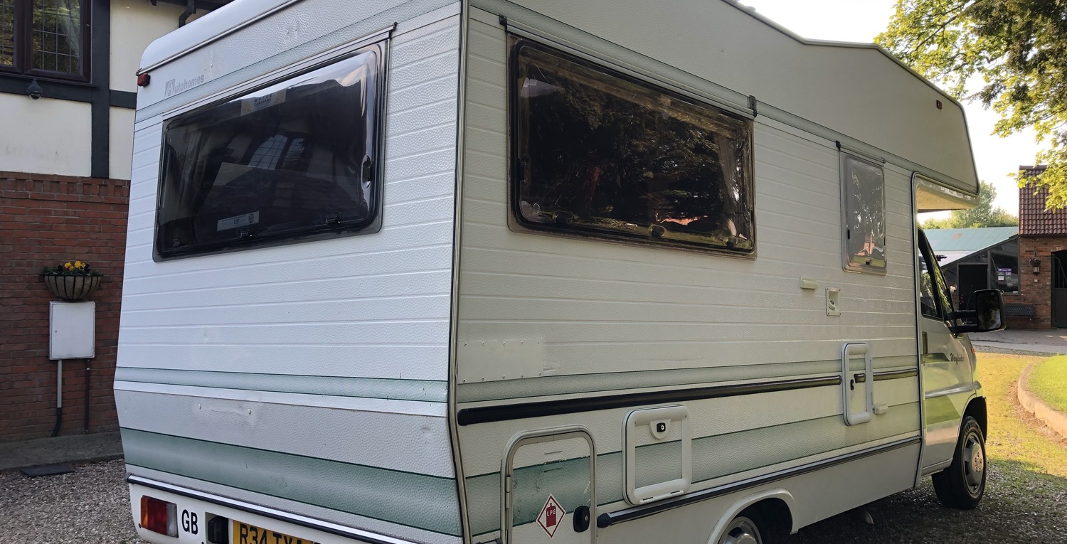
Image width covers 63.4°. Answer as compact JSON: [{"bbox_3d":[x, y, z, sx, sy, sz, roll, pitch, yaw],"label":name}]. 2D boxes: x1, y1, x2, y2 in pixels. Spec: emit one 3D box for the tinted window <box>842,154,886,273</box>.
[{"bbox_3d":[1.645,-0.286,4.331,0.050,0.575,0.562,-4,-5,43],"label":"tinted window"}]

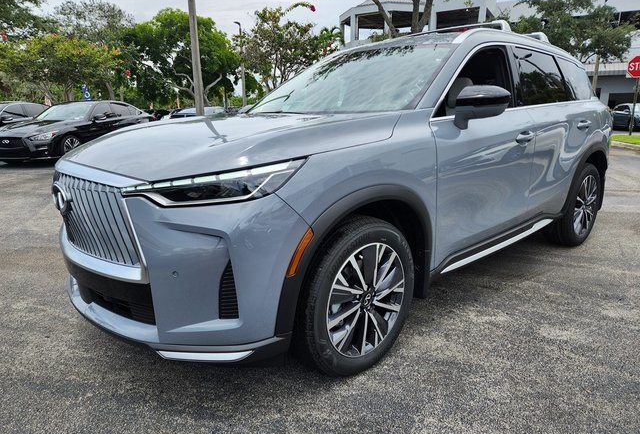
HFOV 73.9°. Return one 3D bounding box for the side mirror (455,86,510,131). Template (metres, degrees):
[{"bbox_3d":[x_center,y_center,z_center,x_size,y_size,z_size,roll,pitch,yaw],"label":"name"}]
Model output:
[{"bbox_3d":[0.855,-0.584,2.282,0.190,0.210,0.250,-13,18,-39],"label":"side mirror"}]

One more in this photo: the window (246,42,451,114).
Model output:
[{"bbox_3d":[0.182,-0.920,2.970,1.440,0.160,0.910,15,54,47],"label":"window"}]

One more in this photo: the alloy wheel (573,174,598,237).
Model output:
[{"bbox_3d":[2.358,-0.116,3.932,0.540,0.540,0.200,-13,18,-39],"label":"alloy wheel"}]

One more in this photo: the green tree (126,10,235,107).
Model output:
[{"bbox_3d":[-8.124,-8.447,24.985,7.500,7.119,7.000,-5,15,-16],"label":"green tree"}]

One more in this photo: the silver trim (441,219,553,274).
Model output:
[{"bbox_3d":[1.277,0.173,2.897,1.600,0.100,0.120,-13,18,-39],"label":"silver trim"}]

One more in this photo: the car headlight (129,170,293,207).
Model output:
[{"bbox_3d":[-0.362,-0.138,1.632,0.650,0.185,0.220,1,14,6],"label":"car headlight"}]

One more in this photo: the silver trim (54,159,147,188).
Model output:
[{"bbox_3d":[-1.083,-0.209,2.006,0.240,0.100,1.150,-13,18,-39],"label":"silver trim"}]

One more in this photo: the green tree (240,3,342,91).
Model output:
[{"bbox_3d":[-1.501,-7.780,22.751,5.700,6.677,5.300,-2,14,-3],"label":"green tree"}]

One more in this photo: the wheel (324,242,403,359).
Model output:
[{"bbox_3d":[0.178,0.381,2.085,0.540,0.540,0.200,-13,18,-39],"label":"wheel"}]

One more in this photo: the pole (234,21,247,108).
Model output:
[{"bbox_3d":[-5.656,-10.014,30.497,0.700,7.419,0.300,-1,14,0],"label":"pole"}]

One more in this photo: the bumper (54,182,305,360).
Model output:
[{"bbox_3d":[-0.910,0.147,2.243,0.700,0.760,1.920,-13,18,-39],"label":"bumper"}]

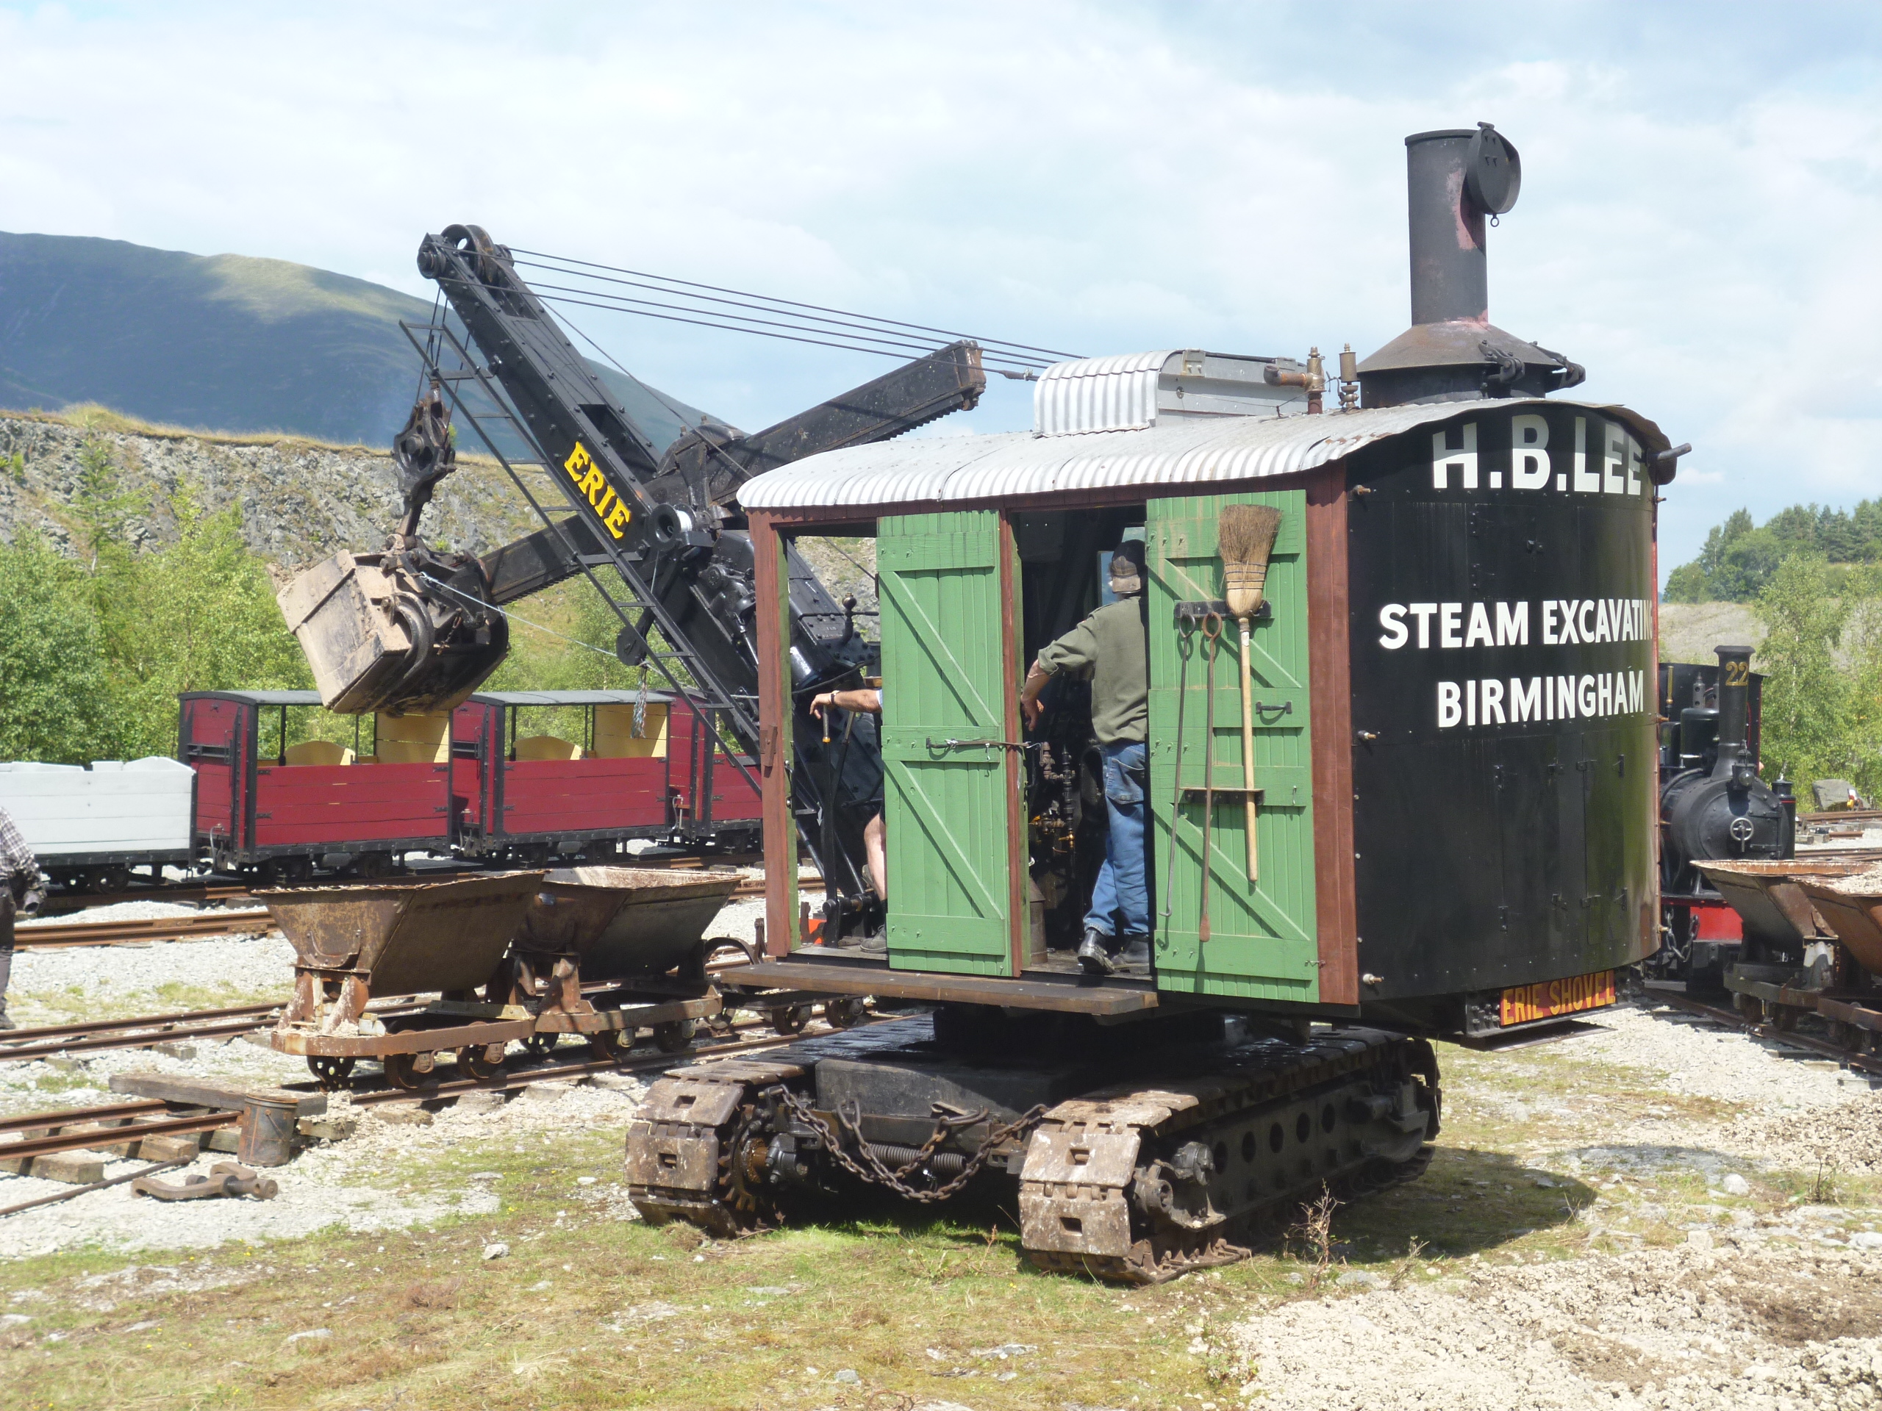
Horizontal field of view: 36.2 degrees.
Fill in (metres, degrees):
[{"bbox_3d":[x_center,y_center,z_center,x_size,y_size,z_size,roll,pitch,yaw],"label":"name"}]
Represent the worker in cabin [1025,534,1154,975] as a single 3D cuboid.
[{"bbox_3d":[0.628,0.203,11.550,0.620,1.710,0.500,1,1,27],"label":"worker in cabin"}]

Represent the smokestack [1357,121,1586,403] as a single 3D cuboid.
[{"bbox_3d":[2.125,-1.774,11.650,0.870,1.160,0.860,-2,1,0],"label":"smokestack"}]

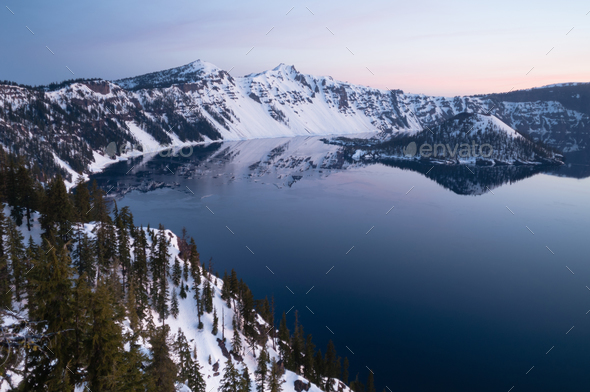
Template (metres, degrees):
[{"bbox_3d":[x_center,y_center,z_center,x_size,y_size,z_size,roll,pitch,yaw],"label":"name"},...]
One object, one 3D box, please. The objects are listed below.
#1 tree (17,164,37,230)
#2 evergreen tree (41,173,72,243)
[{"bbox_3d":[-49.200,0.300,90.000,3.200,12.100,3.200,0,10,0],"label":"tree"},{"bbox_3d":[-53.670,2.920,110.520,7.060,16.550,7.060,0,10,0],"label":"evergreen tree"}]

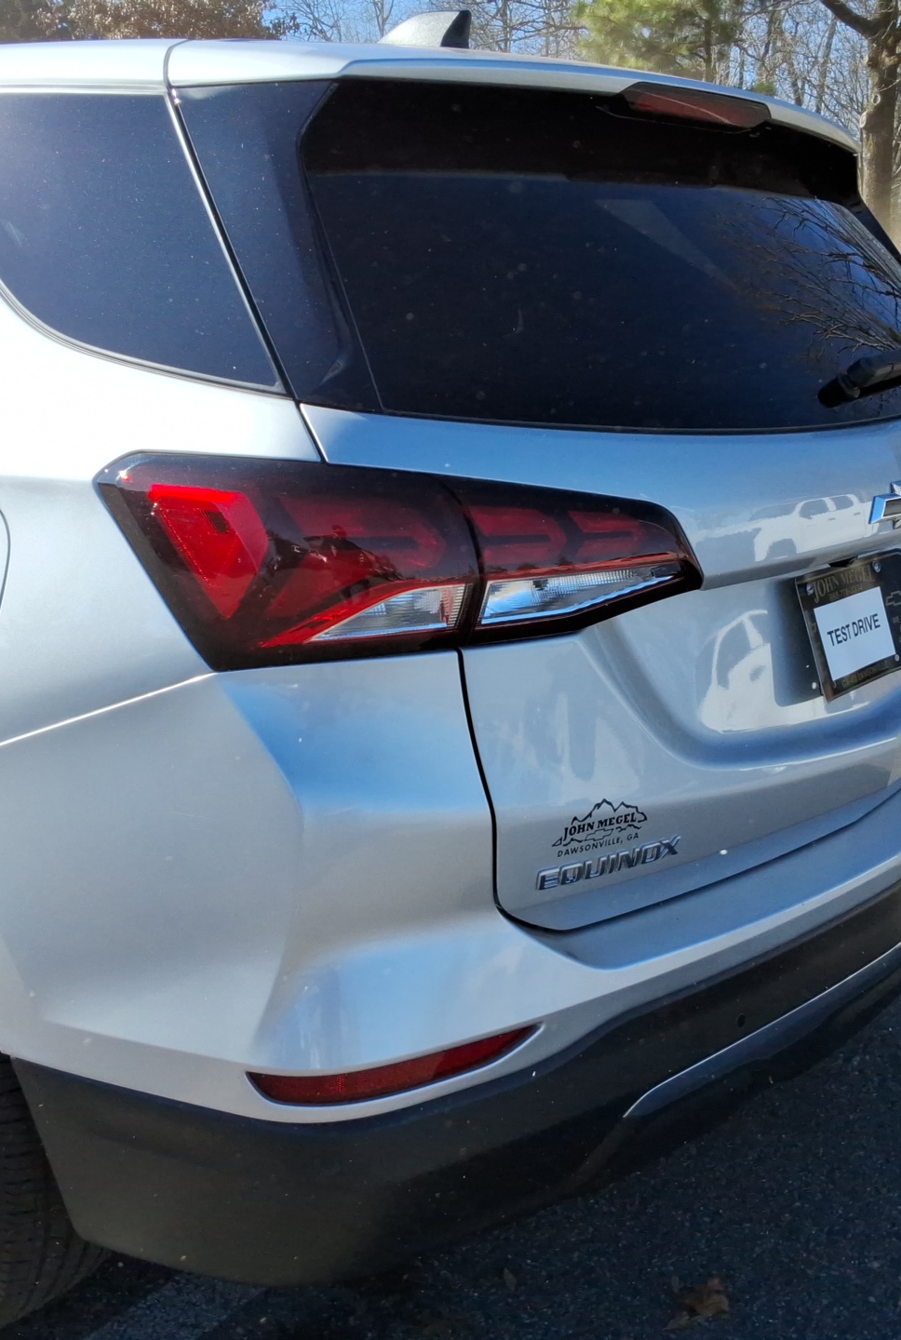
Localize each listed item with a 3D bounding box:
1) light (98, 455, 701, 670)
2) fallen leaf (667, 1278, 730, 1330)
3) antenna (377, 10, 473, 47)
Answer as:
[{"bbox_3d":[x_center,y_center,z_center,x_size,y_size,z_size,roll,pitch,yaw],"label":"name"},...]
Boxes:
[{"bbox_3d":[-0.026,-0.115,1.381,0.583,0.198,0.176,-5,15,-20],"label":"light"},{"bbox_3d":[0.333,0.842,1.931,0.082,0.022,0.087,3,15,9],"label":"fallen leaf"},{"bbox_3d":[-0.054,-0.899,2.069,0.180,0.065,0.065,12,19,39],"label":"antenna"}]

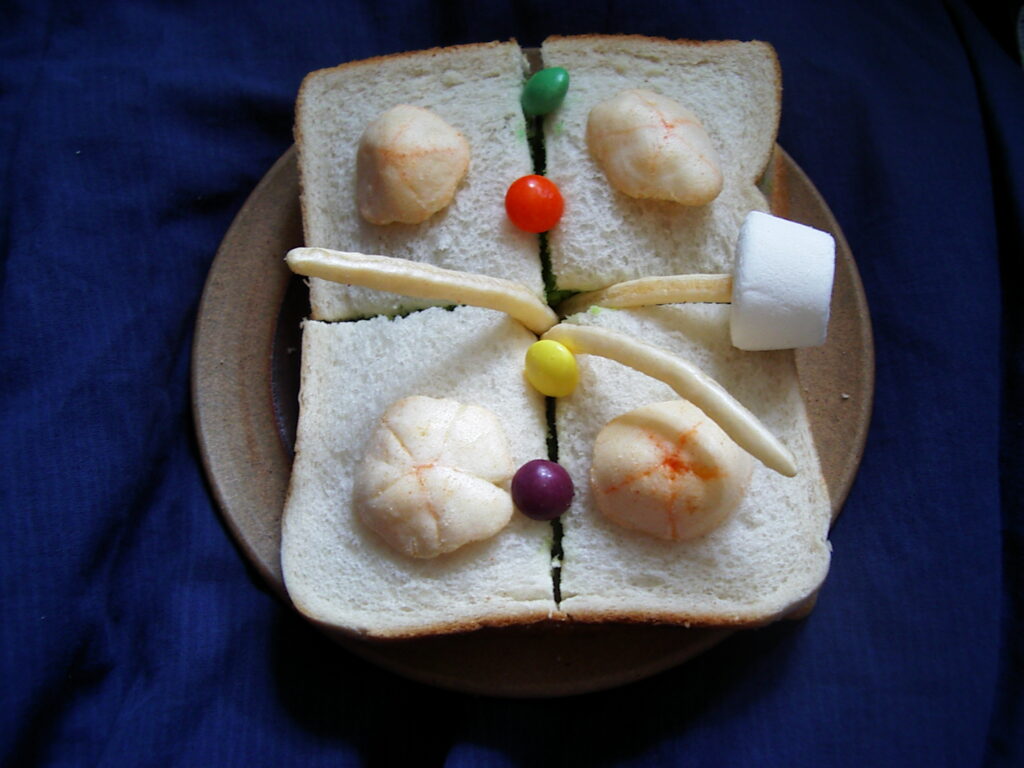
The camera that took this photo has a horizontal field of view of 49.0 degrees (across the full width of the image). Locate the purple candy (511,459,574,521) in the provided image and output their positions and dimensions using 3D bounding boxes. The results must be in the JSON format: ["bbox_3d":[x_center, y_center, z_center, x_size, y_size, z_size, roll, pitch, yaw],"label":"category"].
[{"bbox_3d":[0.006,0.022,0.233,0.013,0.009,0.013,-1,74,2],"label":"purple candy"}]

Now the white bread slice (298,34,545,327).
[{"bbox_3d":[-0.020,-0.047,0.267,0.056,0.014,0.067,-1,74,2],"label":"white bread slice"}]

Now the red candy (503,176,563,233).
[{"bbox_3d":[0.005,-0.040,0.251,0.013,0.009,0.013,-1,74,2],"label":"red candy"}]

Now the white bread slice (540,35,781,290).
[{"bbox_3d":[0.037,-0.049,0.264,0.055,0.014,0.066,-1,74,2],"label":"white bread slice"}]

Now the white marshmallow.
[{"bbox_3d":[0.057,-0.021,0.235,0.021,0.028,0.028,5,74,-7],"label":"white marshmallow"}]

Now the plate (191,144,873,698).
[{"bbox_3d":[0.004,-0.006,0.280,0.163,0.022,0.163,-1,74,2],"label":"plate"}]

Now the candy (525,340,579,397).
[{"bbox_3d":[0.008,-0.003,0.240,0.013,0.009,0.013,-8,98,24],"label":"candy"}]

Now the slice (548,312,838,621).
[{"bbox_3d":[0.037,0.018,0.245,0.056,0.014,0.069,-1,74,2],"label":"slice"}]

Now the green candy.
[{"bbox_3d":[0.008,-0.067,0.259,0.013,0.013,0.009,-44,105,0],"label":"green candy"}]

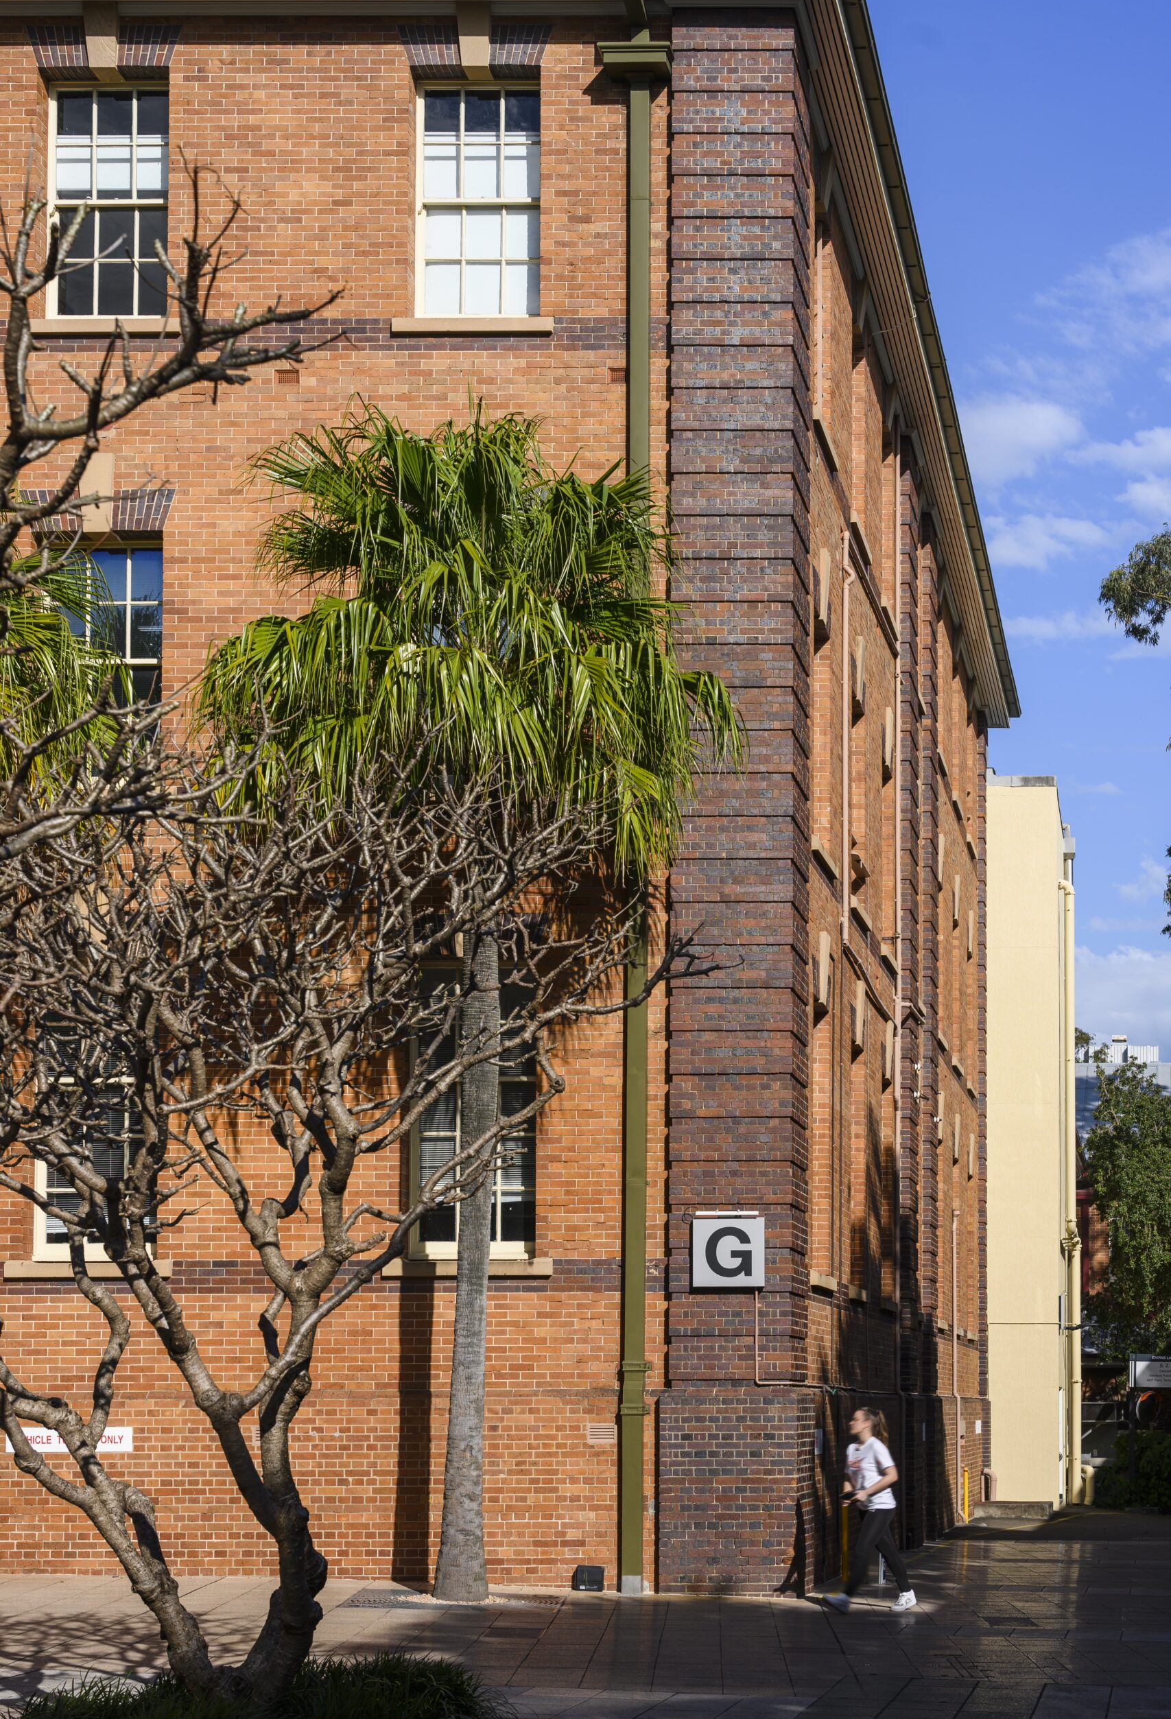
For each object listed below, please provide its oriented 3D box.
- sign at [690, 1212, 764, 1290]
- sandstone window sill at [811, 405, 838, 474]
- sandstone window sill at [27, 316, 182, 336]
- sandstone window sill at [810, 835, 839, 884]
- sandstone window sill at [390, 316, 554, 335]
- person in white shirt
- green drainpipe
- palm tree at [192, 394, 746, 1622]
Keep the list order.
[{"bbox_3d":[1.254,3.429,21.350,0.635,0.650,0.130,0,-3,0],"label":"sign"},{"bbox_3d":[2.420,-4.193,24.600,0.220,0.150,1.400,-1,-3,13],"label":"sandstone window sill"},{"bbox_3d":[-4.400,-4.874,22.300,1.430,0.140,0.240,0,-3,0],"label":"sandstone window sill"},{"bbox_3d":[2.388,-0.014,24.300,0.220,0.150,1.400,-1,-3,13],"label":"sandstone window sill"},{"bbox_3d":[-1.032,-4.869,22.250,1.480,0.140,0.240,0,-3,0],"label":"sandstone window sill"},{"bbox_3d":[2.356,5.381,20.200,0.700,1.670,0.480,1,-3,-15],"label":"person in white shirt"},{"bbox_3d":[0.441,-0.595,21.800,0.640,14.100,0.360,0,-3,0],"label":"green drainpipe"},{"bbox_3d":[-0.953,1.182,20.300,4.500,9.950,4.000,0,-3,0],"label":"palm tree"}]

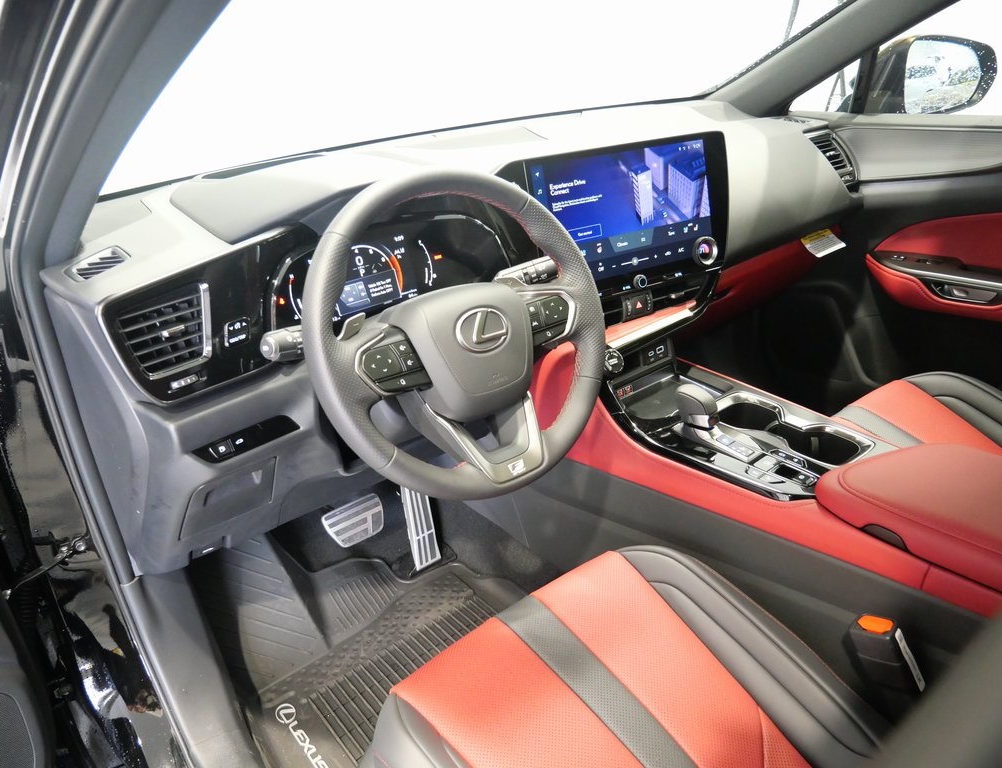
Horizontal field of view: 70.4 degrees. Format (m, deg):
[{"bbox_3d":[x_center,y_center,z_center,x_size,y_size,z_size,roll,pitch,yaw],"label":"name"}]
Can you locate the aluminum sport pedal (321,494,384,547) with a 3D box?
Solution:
[{"bbox_3d":[-0.280,0.266,1.360,0.117,0.073,0.025,-20,-11,-29],"label":"aluminum sport pedal"}]

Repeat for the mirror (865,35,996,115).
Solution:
[{"bbox_3d":[0.909,-0.653,1.518,0.225,0.158,0.140,-14,27,-18],"label":"mirror"}]

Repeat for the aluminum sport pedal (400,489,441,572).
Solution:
[{"bbox_3d":[-0.165,0.277,1.477,0.058,0.195,0.028,-18,-14,-28],"label":"aluminum sport pedal"}]

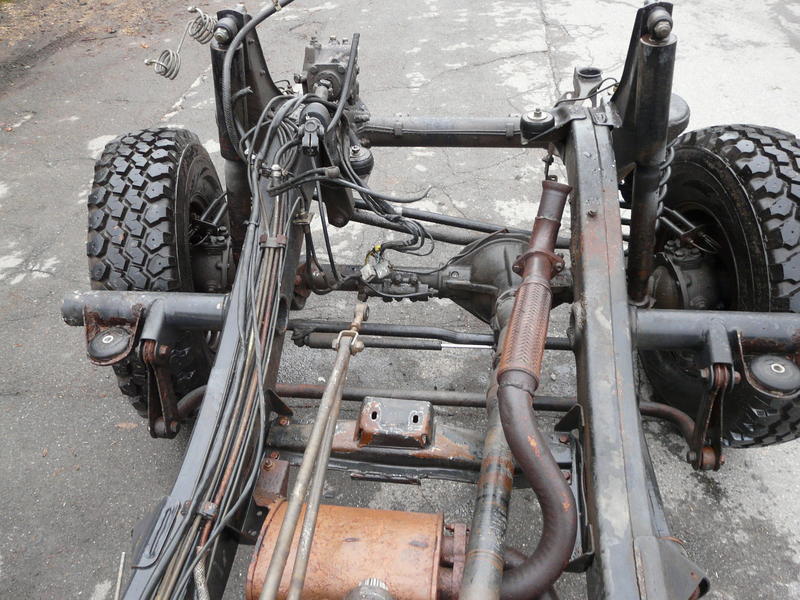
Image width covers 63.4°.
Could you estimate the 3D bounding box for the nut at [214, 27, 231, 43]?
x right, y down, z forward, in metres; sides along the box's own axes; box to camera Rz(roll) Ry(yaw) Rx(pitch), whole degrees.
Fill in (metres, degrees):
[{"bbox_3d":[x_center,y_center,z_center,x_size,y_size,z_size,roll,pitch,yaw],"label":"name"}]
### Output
[{"bbox_3d":[-0.362,-0.539,1.313,0.026,0.026,0.015,0,39,4],"label":"nut"}]

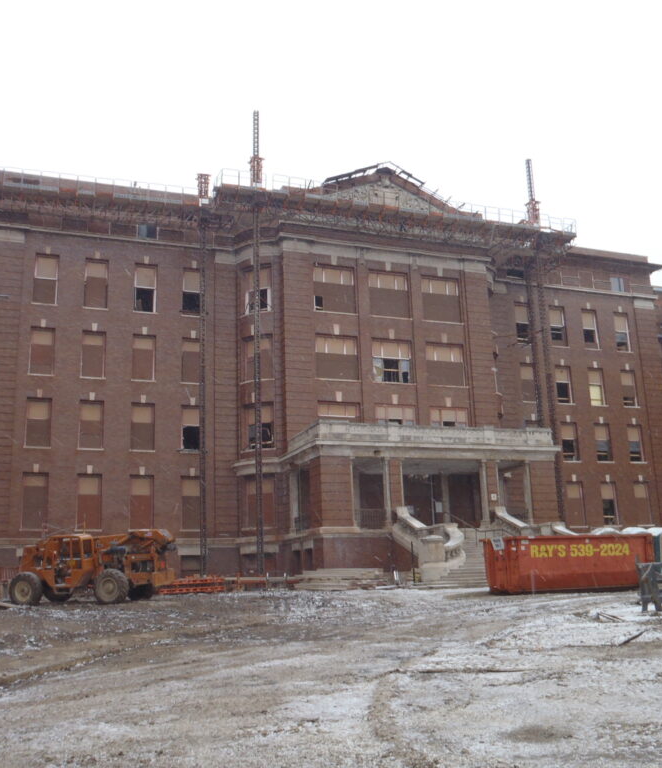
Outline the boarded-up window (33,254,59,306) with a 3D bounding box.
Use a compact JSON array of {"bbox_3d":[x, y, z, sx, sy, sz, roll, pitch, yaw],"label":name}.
[{"bbox_3d":[-16.787,-6.161,48.855,1.396,3.150,0.200,3,-15,-21],"label":"boarded-up window"}]

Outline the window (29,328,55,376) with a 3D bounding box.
[{"bbox_3d":[-16.640,-1.841,47.803,1.396,2.855,0.200,3,-15,-21],"label":"window"}]

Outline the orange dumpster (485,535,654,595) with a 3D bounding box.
[{"bbox_3d":[9.982,7.548,34.767,6.450,2.179,2.440,1,-14,-11],"label":"orange dumpster"}]

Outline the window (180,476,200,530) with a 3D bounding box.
[{"bbox_3d":[-7.406,6.331,44.076,1.211,2.823,0.160,3,-15,-20],"label":"window"}]

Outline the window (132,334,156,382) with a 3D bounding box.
[{"bbox_3d":[-11.220,-1.528,49.842,1.396,2.855,0.200,3,-15,-21],"label":"window"}]

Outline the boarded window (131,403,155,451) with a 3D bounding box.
[{"bbox_3d":[-10.006,2.319,44.138,1.211,2.562,0.160,3,-15,-20],"label":"boarded window"}]

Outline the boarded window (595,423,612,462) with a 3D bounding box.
[{"bbox_3d":[17.455,3.811,53.194,1.126,2.496,0.170,3,-15,-20],"label":"boarded window"}]

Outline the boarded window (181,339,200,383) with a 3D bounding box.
[{"bbox_3d":[-8.465,-1.369,50.879,1.396,2.855,0.200,3,-15,-21],"label":"boarded window"}]

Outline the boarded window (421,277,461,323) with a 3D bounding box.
[{"bbox_3d":[6.650,-4.976,49.525,2.359,2.798,0.160,3,-15,-20],"label":"boarded window"}]

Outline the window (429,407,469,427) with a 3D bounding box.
[{"bbox_3d":[7.675,2.902,53.367,2.758,2.802,0.200,3,-15,-20],"label":"window"}]

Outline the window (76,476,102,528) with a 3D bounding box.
[{"bbox_3d":[-12.335,6.056,42.274,1.211,2.823,0.160,3,-15,-20],"label":"window"}]

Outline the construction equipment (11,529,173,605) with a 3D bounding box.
[{"bbox_3d":[-8.825,6.866,31.066,6.250,2.590,2.500,-6,-14,15],"label":"construction equipment"}]

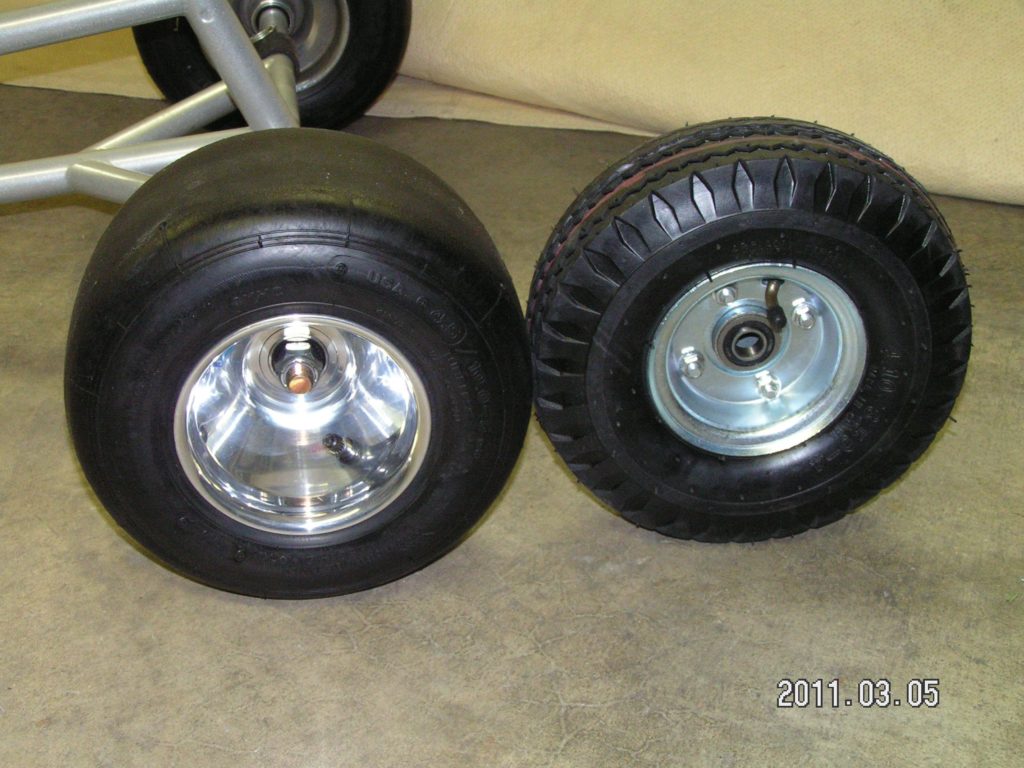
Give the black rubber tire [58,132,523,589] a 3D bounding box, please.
[{"bbox_3d":[-0.122,-0.010,0.924,0.260,0.260,0.147,-4,29,-7],"label":"black rubber tire"}]

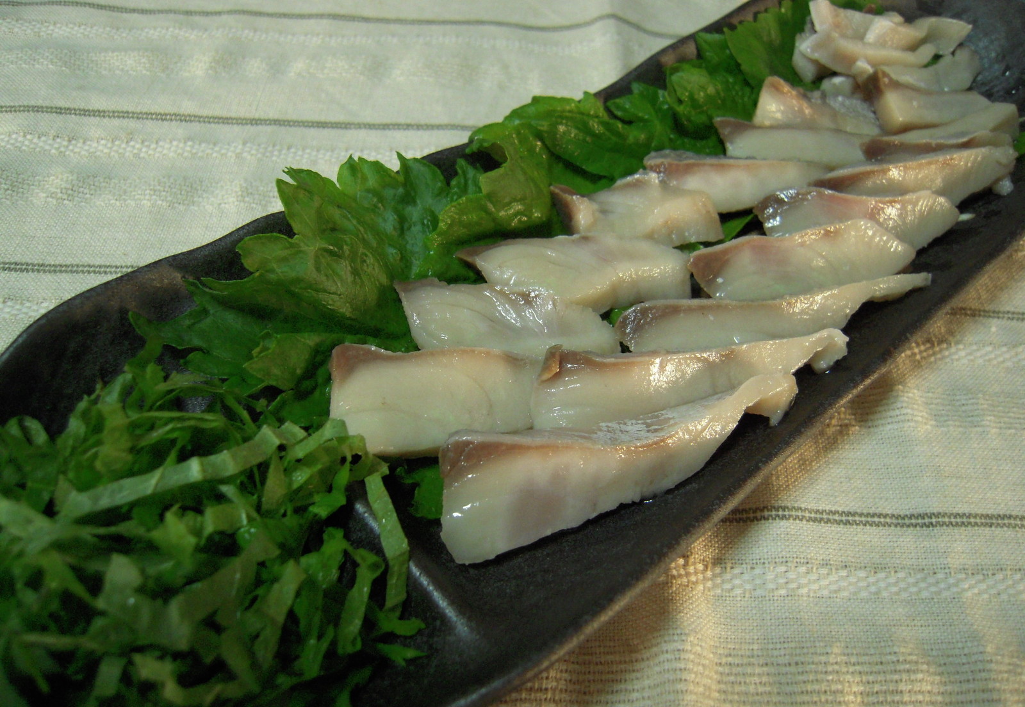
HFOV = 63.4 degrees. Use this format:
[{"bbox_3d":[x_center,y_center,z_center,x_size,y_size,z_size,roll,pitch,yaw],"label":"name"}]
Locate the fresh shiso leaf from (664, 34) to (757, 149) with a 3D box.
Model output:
[{"bbox_3d":[0.067,-0.086,0.273,0.036,0.022,0.047,-10,51,-10],"label":"fresh shiso leaf"}]

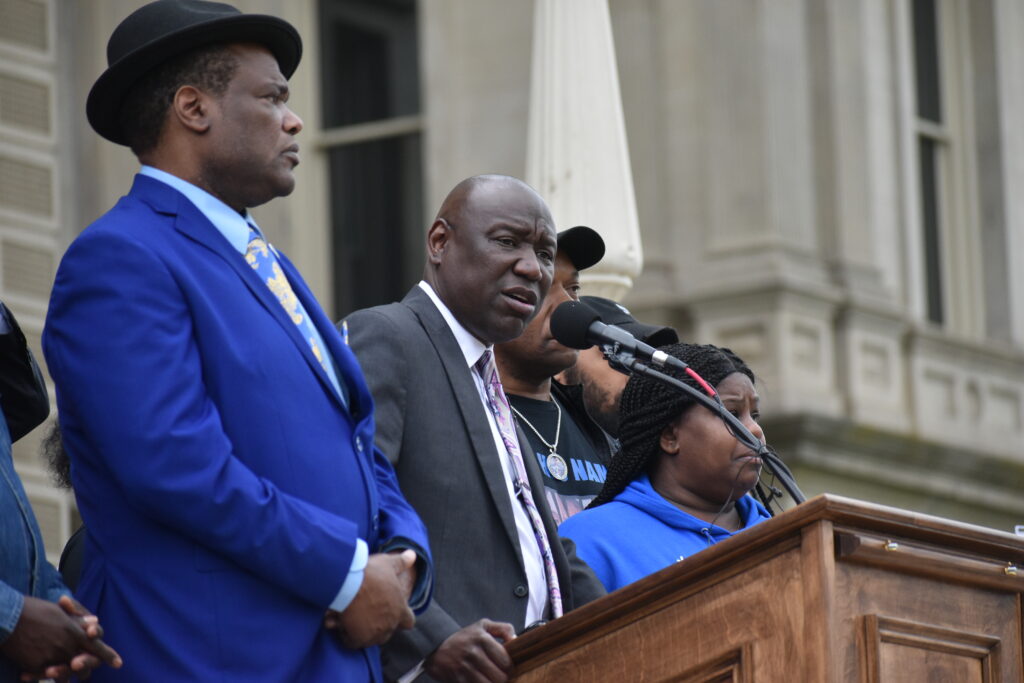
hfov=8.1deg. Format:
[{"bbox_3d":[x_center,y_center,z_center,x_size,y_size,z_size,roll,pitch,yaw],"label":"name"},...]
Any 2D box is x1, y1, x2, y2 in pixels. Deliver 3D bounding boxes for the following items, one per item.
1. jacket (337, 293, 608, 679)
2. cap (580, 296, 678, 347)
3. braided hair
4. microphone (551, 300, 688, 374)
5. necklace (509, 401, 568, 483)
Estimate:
[{"bbox_3d":[-0.051,0.277,10.350,0.400,0.760,0.560,-10,-14,34],"label":"jacket"},{"bbox_3d":[0.147,-0.016,11.500,0.270,0.140,0.175,-3,-10,28],"label":"cap"},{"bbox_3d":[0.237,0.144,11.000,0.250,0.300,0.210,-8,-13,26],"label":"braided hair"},{"bbox_3d":[0.152,0.001,10.150,0.235,0.075,0.072,21,2,30],"label":"microphone"},{"bbox_3d":[0.019,0.127,11.100,0.150,0.190,0.160,-12,-15,41],"label":"necklace"}]

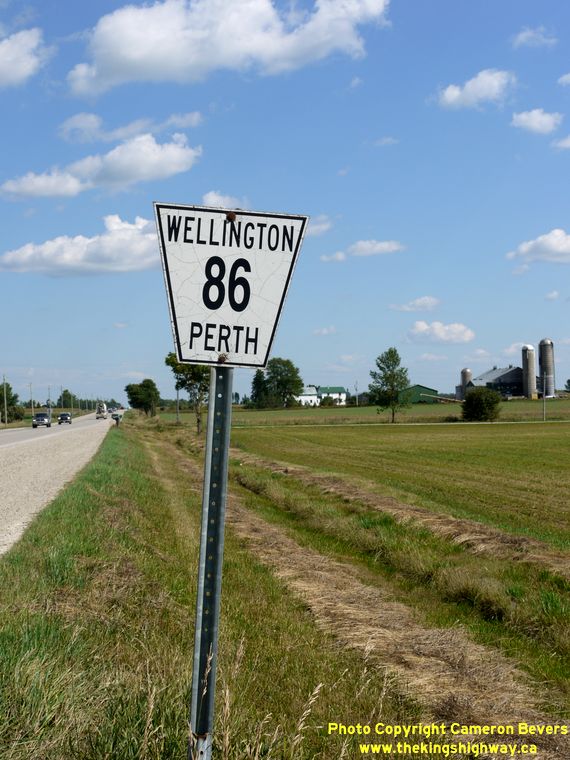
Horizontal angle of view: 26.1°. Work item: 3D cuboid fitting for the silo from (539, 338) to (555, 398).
[{"bbox_3d":[101.100,-4.440,475.000,5.800,23.200,5.800,-1,-1,-7],"label":"silo"}]

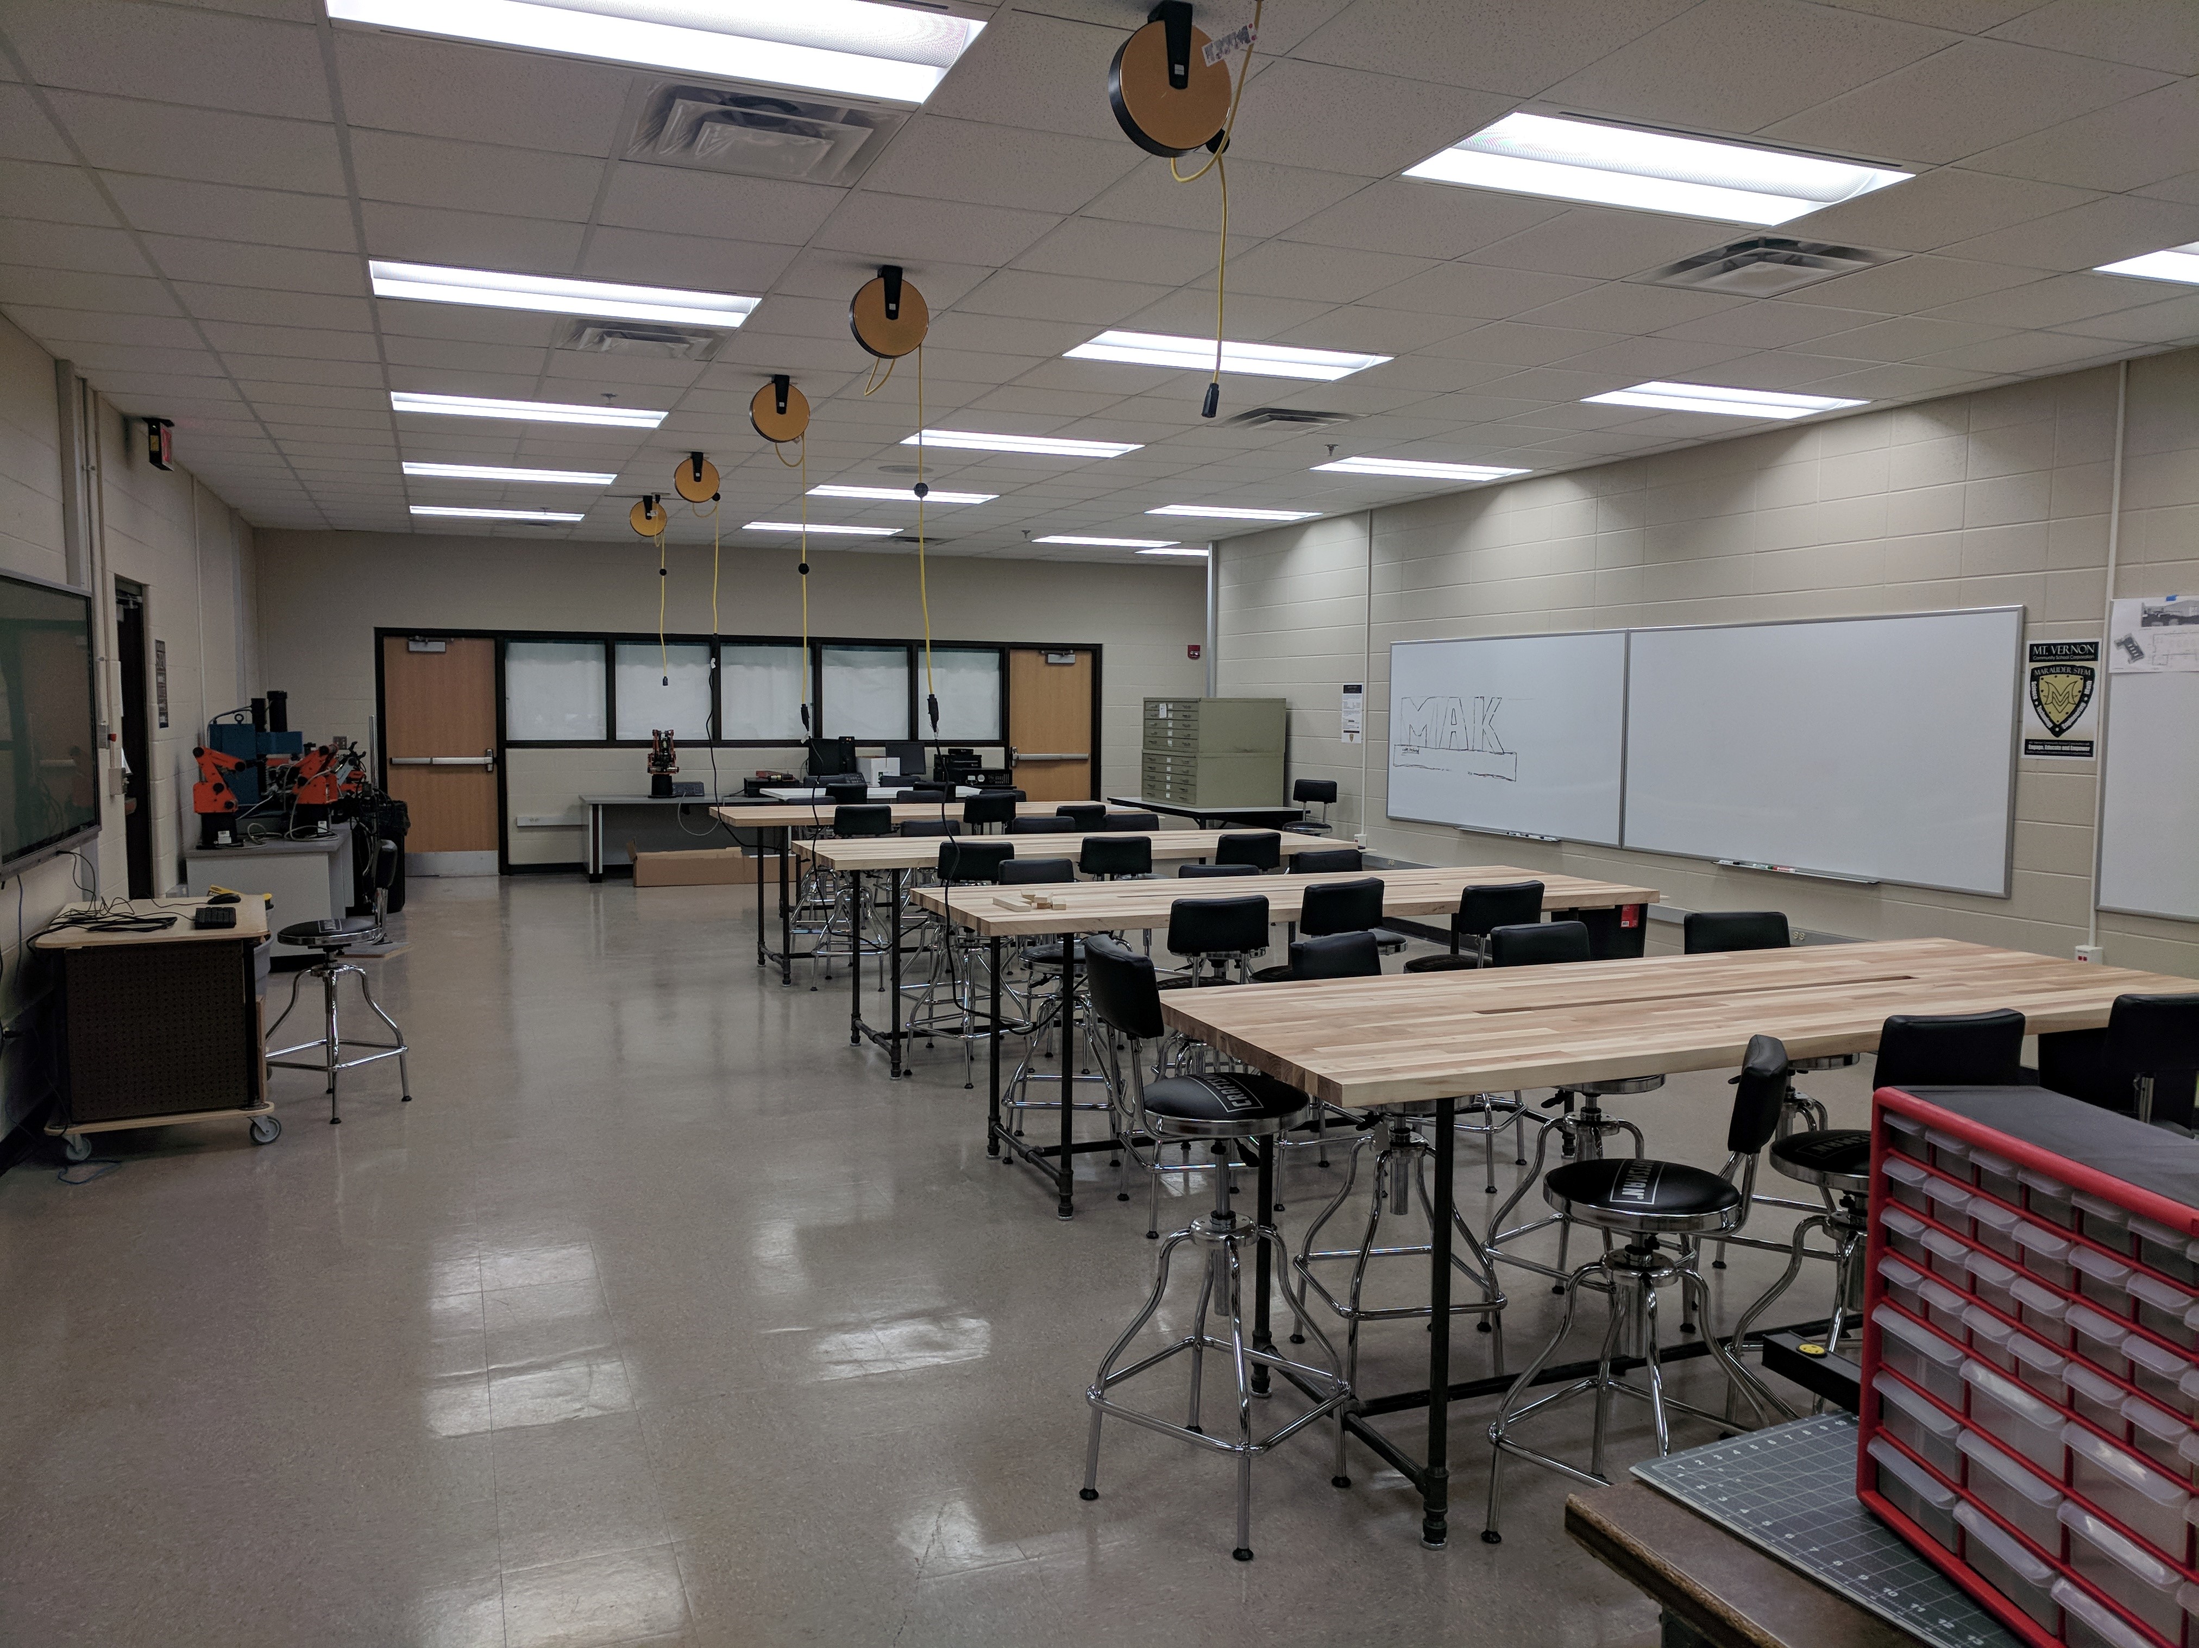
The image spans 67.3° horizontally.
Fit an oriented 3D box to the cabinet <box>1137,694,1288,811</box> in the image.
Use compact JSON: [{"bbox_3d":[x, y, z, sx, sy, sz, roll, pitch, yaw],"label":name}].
[{"bbox_3d":[0.906,-0.583,13.176,0.750,0.835,1.040,-1,5,-22],"label":"cabinet"}]

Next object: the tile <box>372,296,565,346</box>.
[{"bbox_3d":[-2.274,-1.804,5.932,0.603,0.024,0.603,-1,5,-22],"label":"tile"}]

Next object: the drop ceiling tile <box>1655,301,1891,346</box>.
[{"bbox_3d":[2.366,-1.760,5.816,0.600,0.018,0.600,-1,5,-22],"label":"drop ceiling tile"}]

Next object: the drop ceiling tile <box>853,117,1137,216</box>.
[{"bbox_3d":[-0.240,-1.652,4.136,0.600,0.020,0.600,-1,5,-22],"label":"drop ceiling tile"}]

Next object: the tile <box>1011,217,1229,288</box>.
[{"bbox_3d":[0.101,-1.711,4.933,0.605,0.020,0.605,-1,5,-22],"label":"tile"}]

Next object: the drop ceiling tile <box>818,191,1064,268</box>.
[{"bbox_3d":[-0.465,-1.697,4.701,0.600,0.020,0.600,-1,5,-22],"label":"drop ceiling tile"}]

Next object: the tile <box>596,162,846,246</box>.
[{"bbox_3d":[-1.030,-1.684,4.481,0.605,0.020,0.605,-1,5,-22],"label":"tile"}]

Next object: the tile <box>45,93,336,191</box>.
[{"bbox_3d":[-2.164,-1.658,4.026,0.600,0.020,0.600,-1,5,-22],"label":"tile"}]

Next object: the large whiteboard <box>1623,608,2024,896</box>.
[{"bbox_3d":[3.330,-0.380,7.926,0.045,1.210,2.430,-1,5,-22],"label":"large whiteboard"}]

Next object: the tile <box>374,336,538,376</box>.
[{"bbox_3d":[-2.498,-1.851,6.514,0.600,0.020,0.600,-1,5,-21],"label":"tile"}]

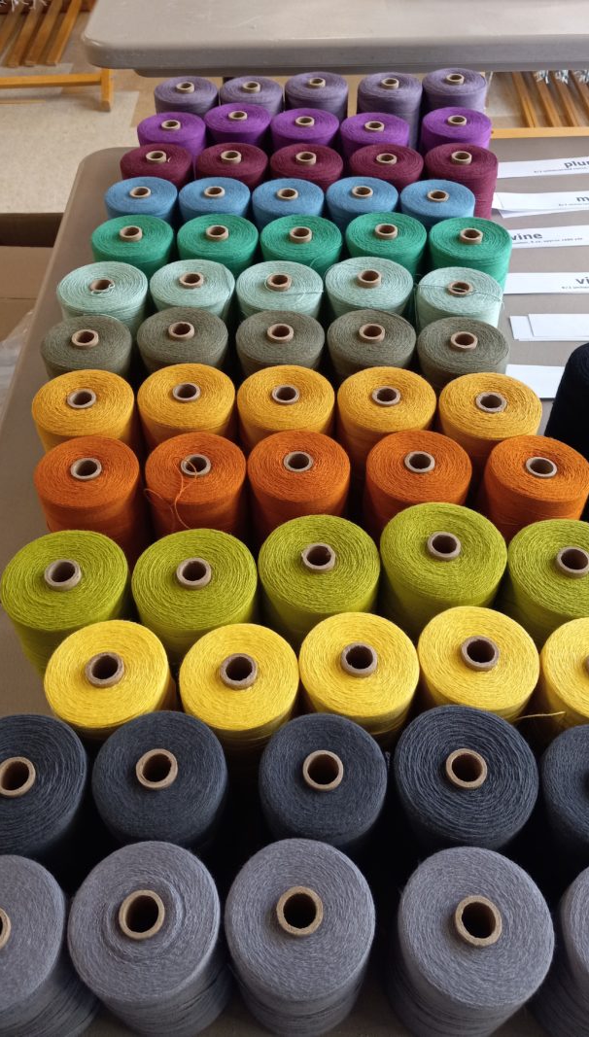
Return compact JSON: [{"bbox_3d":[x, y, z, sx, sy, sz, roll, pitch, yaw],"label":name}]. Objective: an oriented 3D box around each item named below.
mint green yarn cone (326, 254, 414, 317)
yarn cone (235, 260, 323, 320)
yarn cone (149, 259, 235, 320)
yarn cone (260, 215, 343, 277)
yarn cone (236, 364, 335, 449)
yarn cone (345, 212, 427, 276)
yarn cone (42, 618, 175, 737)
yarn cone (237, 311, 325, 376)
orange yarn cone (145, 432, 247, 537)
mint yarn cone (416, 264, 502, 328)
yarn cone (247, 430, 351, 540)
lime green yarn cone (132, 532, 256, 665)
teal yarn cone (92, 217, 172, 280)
[{"bbox_3d":[0.066,-0.177,0.749,0.078,0.104,0.078,-1,49,0],"label":"mint green yarn cone"},{"bbox_3d":[-0.012,-0.173,0.754,0.078,0.109,0.078,-2,49,0],"label":"yarn cone"},{"bbox_3d":[-0.090,-0.175,0.749,0.076,0.104,0.076,-1,49,0],"label":"yarn cone"},{"bbox_3d":[0.007,-0.236,0.810,0.077,0.110,0.077,-2,48,0],"label":"yarn cone"},{"bbox_3d":[-0.006,-0.059,0.655,0.074,0.108,0.074,-2,48,0],"label":"yarn cone"},{"bbox_3d":[0.087,-0.237,0.802,0.077,0.104,0.077,-1,49,0],"label":"yarn cone"},{"bbox_3d":[-0.107,0.121,0.502,0.072,0.109,0.072,-2,49,0],"label":"yarn cone"},{"bbox_3d":[-0.011,-0.117,0.697,0.073,0.104,0.073,-1,49,0],"label":"yarn cone"},{"bbox_3d":[-0.067,-0.002,0.597,0.070,0.104,0.070,-1,49,0],"label":"orange yarn cone"},{"bbox_3d":[0.146,-0.168,0.750,0.073,0.107,0.073,-2,48,0],"label":"mint yarn cone"},{"bbox_3d":[0.004,-0.004,0.607,0.074,0.109,0.074,-2,49,0],"label":"yarn cone"},{"bbox_3d":[-0.061,0.067,0.535,0.077,0.104,0.077,-1,49,0],"label":"lime green yarn cone"},{"bbox_3d":[-0.154,-0.235,0.803,0.078,0.104,0.078,-1,49,0],"label":"teal yarn cone"}]

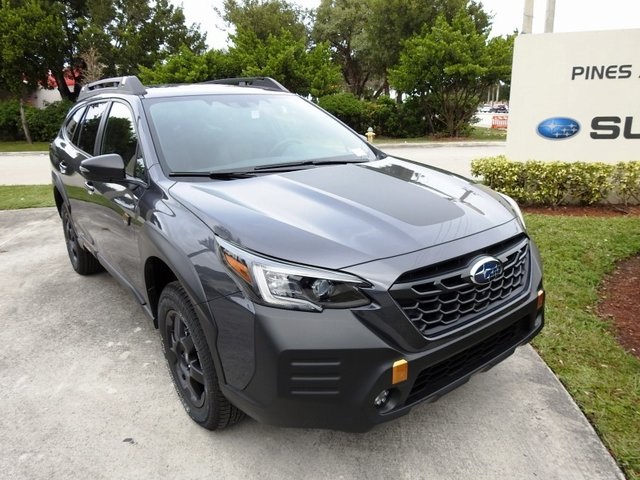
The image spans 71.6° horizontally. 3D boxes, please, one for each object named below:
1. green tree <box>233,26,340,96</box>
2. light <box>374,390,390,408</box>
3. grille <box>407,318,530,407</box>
[{"bbox_3d":[-1.931,-7.928,22.967,5.700,5.500,5.200,-3,16,-3],"label":"green tree"},{"bbox_3d":[0.215,0.563,1.597,0.085,0.080,0.055,-14,20,-35],"label":"light"},{"bbox_3d":[0.637,0.475,1.855,0.850,0.145,0.080,-13,19,-35],"label":"grille"}]

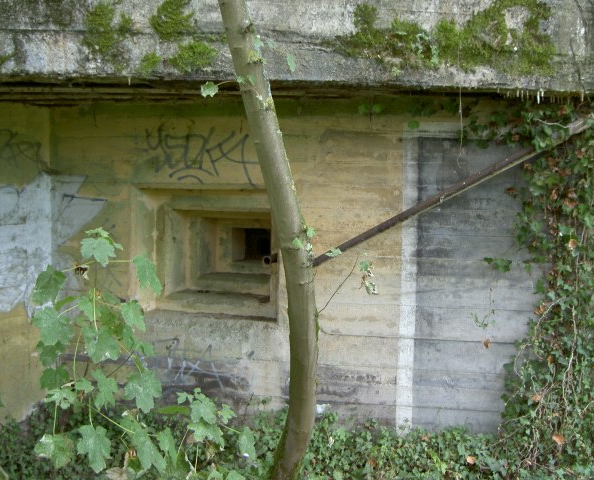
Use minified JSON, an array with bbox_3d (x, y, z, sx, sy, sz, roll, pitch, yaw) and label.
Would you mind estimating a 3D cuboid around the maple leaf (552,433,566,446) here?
[{"bbox_3d":[1.505,1.148,4.150,0.080,0.070,0.040,1,5,11],"label":"maple leaf"}]

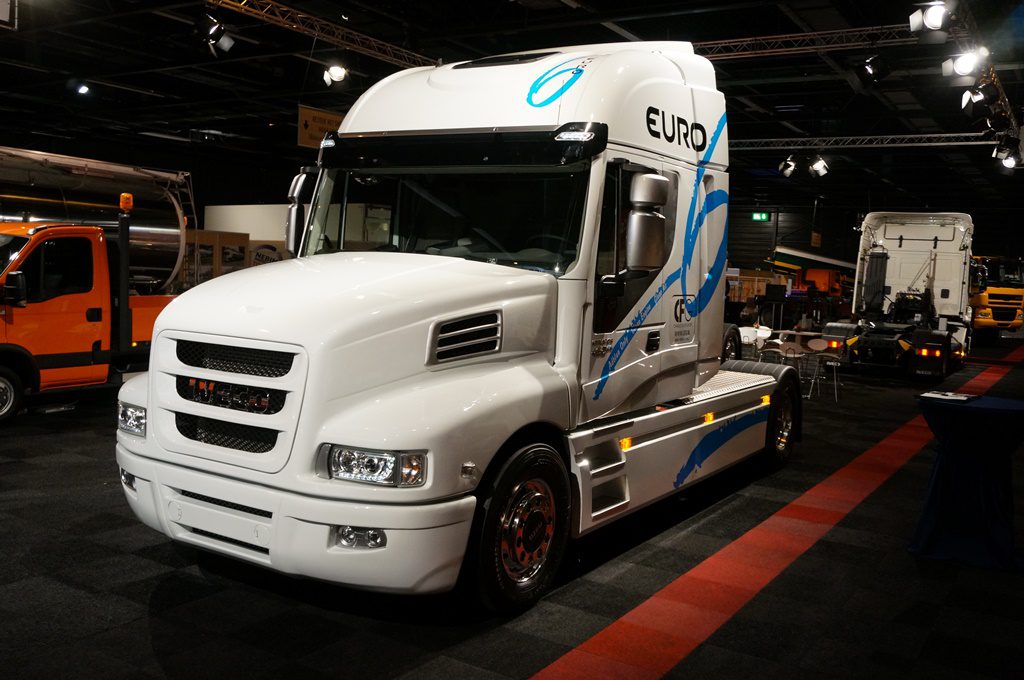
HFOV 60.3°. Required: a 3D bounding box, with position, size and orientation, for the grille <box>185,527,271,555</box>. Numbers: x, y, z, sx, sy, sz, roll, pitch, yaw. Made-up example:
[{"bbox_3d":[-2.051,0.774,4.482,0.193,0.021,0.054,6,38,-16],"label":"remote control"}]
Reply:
[{"bbox_3d":[-1.567,1.108,4.868,0.630,0.045,0.060,5,4,33],"label":"grille"}]

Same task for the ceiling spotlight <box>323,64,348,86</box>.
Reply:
[{"bbox_3d":[-3.257,-4.895,16.300,0.450,0.420,0.450,4,26,17],"label":"ceiling spotlight"}]

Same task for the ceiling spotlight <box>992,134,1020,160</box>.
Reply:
[{"bbox_3d":[11.230,-4.326,20.000,0.500,0.450,0.450,-35,-9,19],"label":"ceiling spotlight"}]

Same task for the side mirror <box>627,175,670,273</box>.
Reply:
[{"bbox_3d":[0.850,-0.737,5.524,0.240,0.640,0.170,4,4,21],"label":"side mirror"}]

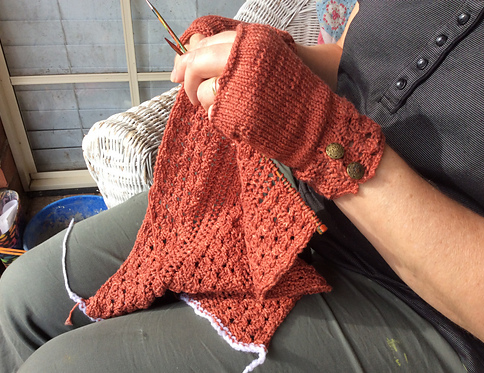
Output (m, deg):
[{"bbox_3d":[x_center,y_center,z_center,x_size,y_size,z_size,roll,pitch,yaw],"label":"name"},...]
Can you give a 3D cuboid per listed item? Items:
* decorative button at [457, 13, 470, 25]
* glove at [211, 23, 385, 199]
[{"bbox_3d":[0.243,-0.183,0.505,0.005,0.013,0.013,30,19,-44],"label":"decorative button"},{"bbox_3d":[0.053,-0.072,0.460,0.180,0.070,0.098,35,87,6],"label":"glove"}]

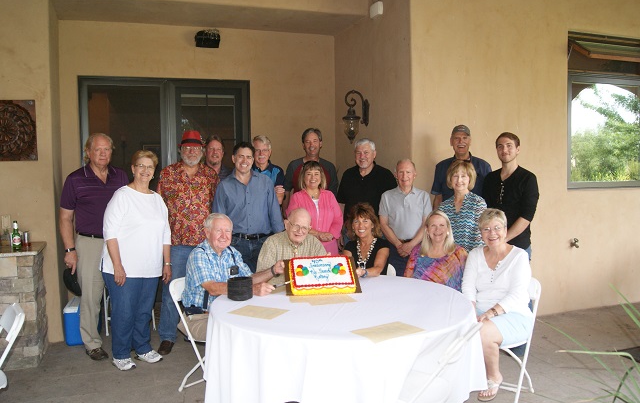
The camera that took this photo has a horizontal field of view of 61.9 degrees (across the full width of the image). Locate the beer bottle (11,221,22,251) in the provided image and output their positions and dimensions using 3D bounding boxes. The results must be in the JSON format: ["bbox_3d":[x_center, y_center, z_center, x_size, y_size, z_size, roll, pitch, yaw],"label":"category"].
[{"bbox_3d":[-2.378,0.272,4.180,0.066,0.236,0.066,-2,4,-19],"label":"beer bottle"}]

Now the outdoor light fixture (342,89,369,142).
[{"bbox_3d":[0.369,-0.879,5.569,0.270,0.560,0.190,-2,4,-19],"label":"outdoor light fixture"}]

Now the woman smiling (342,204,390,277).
[{"bbox_3d":[0.306,0.647,3.840,0.470,1.250,0.720,0,4,7],"label":"woman smiling"}]

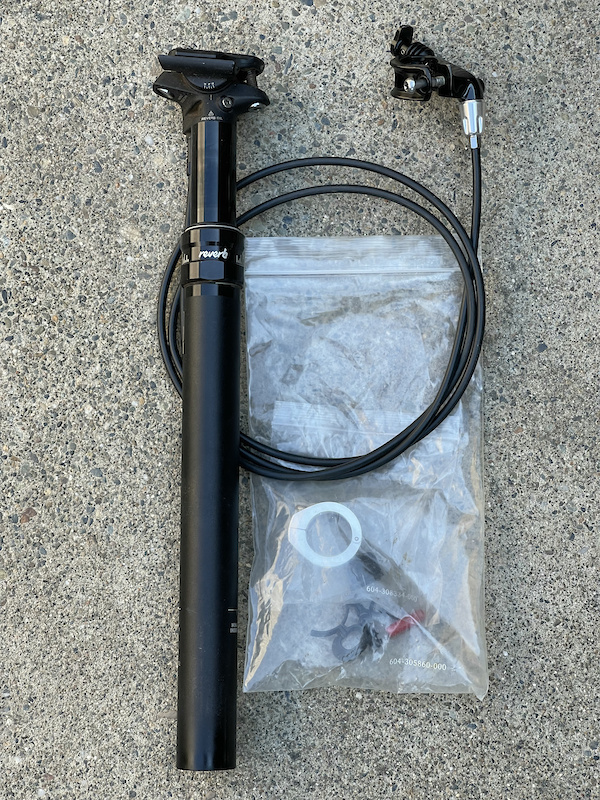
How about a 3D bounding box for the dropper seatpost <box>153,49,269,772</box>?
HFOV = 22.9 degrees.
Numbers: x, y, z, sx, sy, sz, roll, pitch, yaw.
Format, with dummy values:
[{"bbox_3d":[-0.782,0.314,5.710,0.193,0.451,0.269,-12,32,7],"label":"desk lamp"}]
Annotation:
[{"bbox_3d":[-0.049,-0.001,0.803,0.064,0.047,0.394,0,82,0],"label":"dropper seatpost"}]

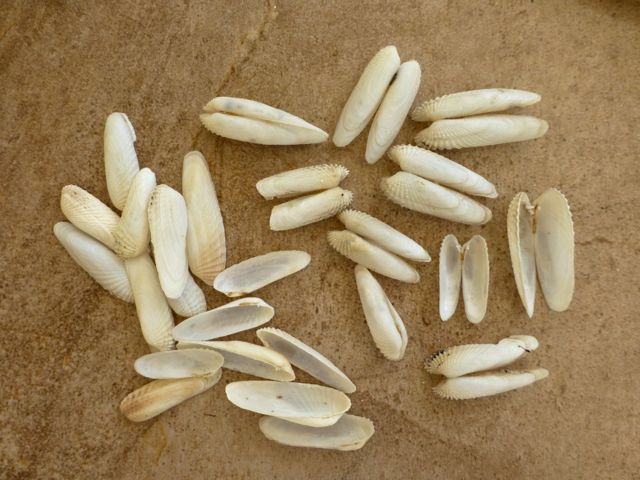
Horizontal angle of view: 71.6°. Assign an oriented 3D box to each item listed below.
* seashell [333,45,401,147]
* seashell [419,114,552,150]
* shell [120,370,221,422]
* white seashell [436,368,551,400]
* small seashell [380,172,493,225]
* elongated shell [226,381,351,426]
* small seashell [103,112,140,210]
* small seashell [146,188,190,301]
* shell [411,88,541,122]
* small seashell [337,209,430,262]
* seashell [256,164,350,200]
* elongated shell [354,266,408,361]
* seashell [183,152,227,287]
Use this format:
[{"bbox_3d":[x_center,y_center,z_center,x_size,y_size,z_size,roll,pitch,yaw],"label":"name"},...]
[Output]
[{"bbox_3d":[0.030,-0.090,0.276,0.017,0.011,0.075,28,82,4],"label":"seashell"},{"bbox_3d":[0.100,-0.066,0.273,0.080,0.011,0.018,-5,81,-1],"label":"seashell"},{"bbox_3d":[-0.083,0.085,0.248,0.057,0.012,0.016,-21,82,-3],"label":"shell"},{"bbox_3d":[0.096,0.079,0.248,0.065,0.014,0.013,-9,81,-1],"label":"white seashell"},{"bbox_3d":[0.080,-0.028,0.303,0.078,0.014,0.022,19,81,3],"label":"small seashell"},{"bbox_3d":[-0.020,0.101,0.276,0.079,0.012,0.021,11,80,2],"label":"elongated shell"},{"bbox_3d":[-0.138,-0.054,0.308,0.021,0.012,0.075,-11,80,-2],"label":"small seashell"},{"bbox_3d":[-0.086,0.000,0.254,0.020,0.011,0.064,-9,81,-1],"label":"small seashell"},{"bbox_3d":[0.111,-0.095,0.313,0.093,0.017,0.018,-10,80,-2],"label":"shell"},{"bbox_3d":[0.038,-0.002,0.263,0.060,0.011,0.013,26,82,4],"label":"small seashell"},{"bbox_3d":[-0.010,-0.036,0.268,0.056,0.011,0.015,-9,81,-1],"label":"seashell"},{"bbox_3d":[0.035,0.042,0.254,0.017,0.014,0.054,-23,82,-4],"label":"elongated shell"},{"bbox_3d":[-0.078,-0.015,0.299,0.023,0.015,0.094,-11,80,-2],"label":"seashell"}]

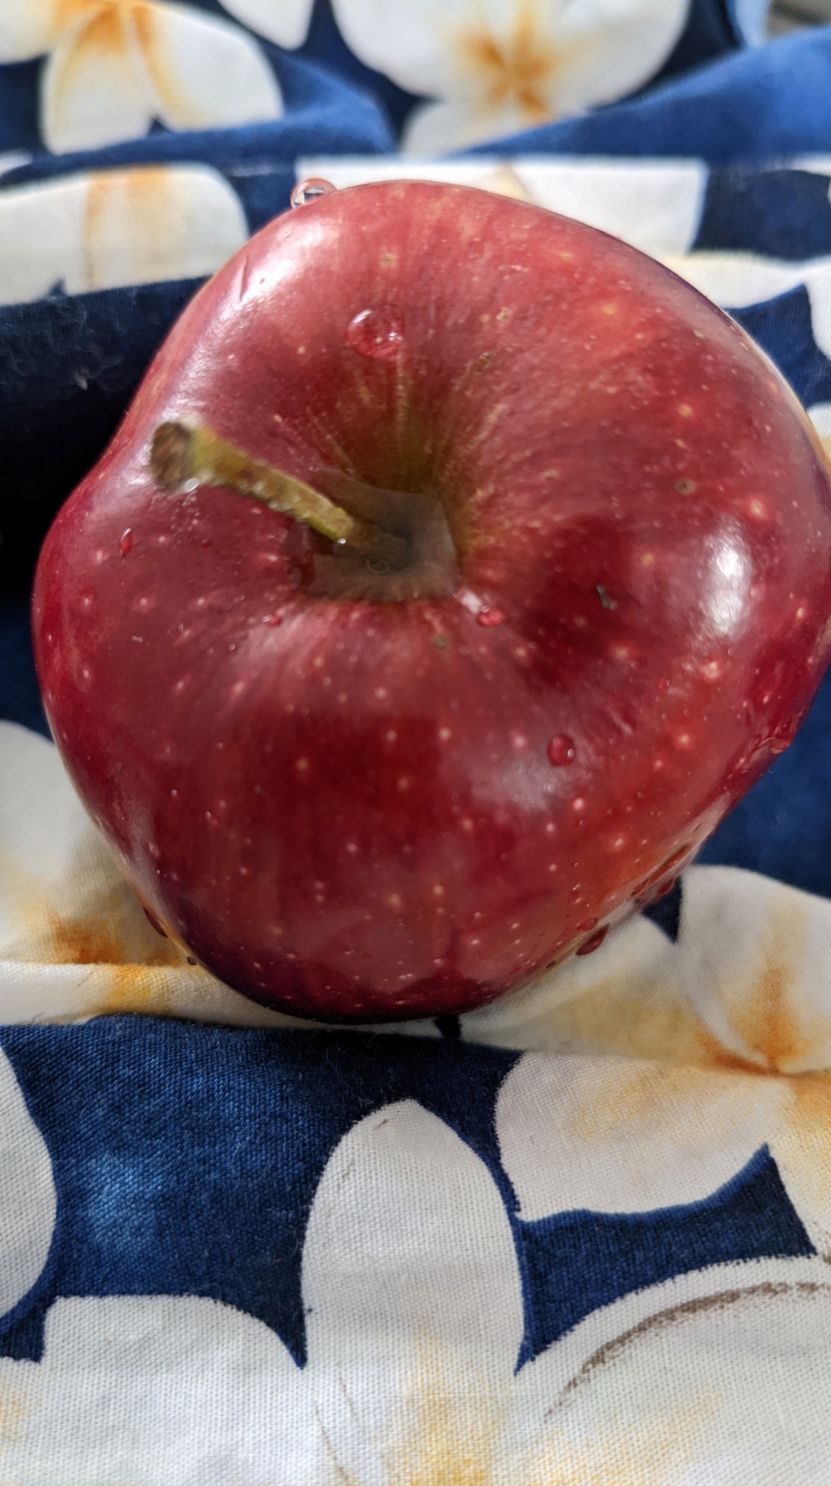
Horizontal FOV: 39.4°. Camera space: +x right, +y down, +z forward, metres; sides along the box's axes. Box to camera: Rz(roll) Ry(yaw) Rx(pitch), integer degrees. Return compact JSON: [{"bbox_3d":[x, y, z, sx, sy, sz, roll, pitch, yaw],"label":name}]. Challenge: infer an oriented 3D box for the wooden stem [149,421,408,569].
[{"bbox_3d":[-0.011,-0.020,0.101,0.026,0.005,0.005,16,49,-42],"label":"wooden stem"}]

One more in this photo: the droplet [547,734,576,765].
[{"bbox_3d":[0.011,0.001,0.090,0.002,0.003,0.002,-5,19,-17],"label":"droplet"}]

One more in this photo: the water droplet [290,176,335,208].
[{"bbox_3d":[-0.010,-0.053,0.112,0.005,0.003,0.005,-21,21,9],"label":"water droplet"}]

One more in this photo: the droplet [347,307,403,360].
[{"bbox_3d":[-0.004,-0.037,0.103,0.005,0.003,0.005,0,87,0],"label":"droplet"}]

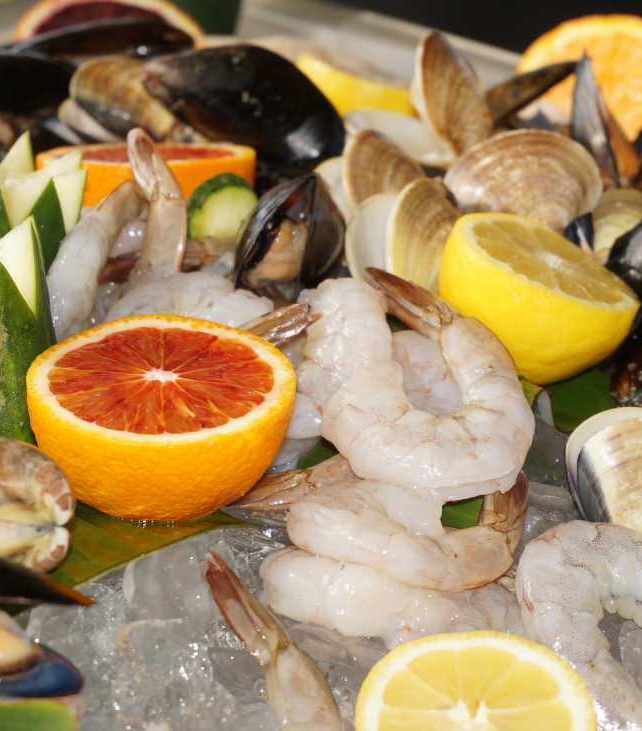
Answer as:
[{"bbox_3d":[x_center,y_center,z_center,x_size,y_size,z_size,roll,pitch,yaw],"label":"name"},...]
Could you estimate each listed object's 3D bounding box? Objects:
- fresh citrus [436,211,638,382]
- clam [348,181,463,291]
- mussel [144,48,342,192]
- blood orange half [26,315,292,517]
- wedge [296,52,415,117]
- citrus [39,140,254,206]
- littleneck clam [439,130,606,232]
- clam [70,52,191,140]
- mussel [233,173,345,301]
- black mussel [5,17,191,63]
[{"bbox_3d":[0.058,-0.015,0.666,0.059,0.036,0.059,27,22,0],"label":"fresh citrus"},{"bbox_3d":[0.027,-0.038,0.715,0.033,0.042,0.038,16,15,40],"label":"clam"},{"bbox_3d":[-0.027,-0.088,0.800,0.075,0.030,0.042,23,55,0],"label":"mussel"},{"bbox_3d":[-0.042,0.020,0.613,0.071,0.037,0.071,0,28,0],"label":"blood orange half"},{"bbox_3d":[0.014,-0.097,0.850,0.060,0.036,0.060,16,13,-3],"label":"wedge"},{"bbox_3d":[-0.058,-0.052,0.752,0.071,0.036,0.071,1,13,0],"label":"citrus"},{"bbox_3d":[0.065,-0.059,0.738,0.050,0.029,0.044,-15,42,-22],"label":"littleneck clam"},{"bbox_3d":[-0.067,-0.095,0.810,0.046,0.033,0.046,-7,28,-13],"label":"clam"},{"bbox_3d":[-0.010,-0.038,0.700,0.033,0.030,0.052,17,56,4],"label":"mussel"},{"bbox_3d":[-0.082,-0.120,0.860,0.070,0.026,0.035,-1,26,-4],"label":"black mussel"}]

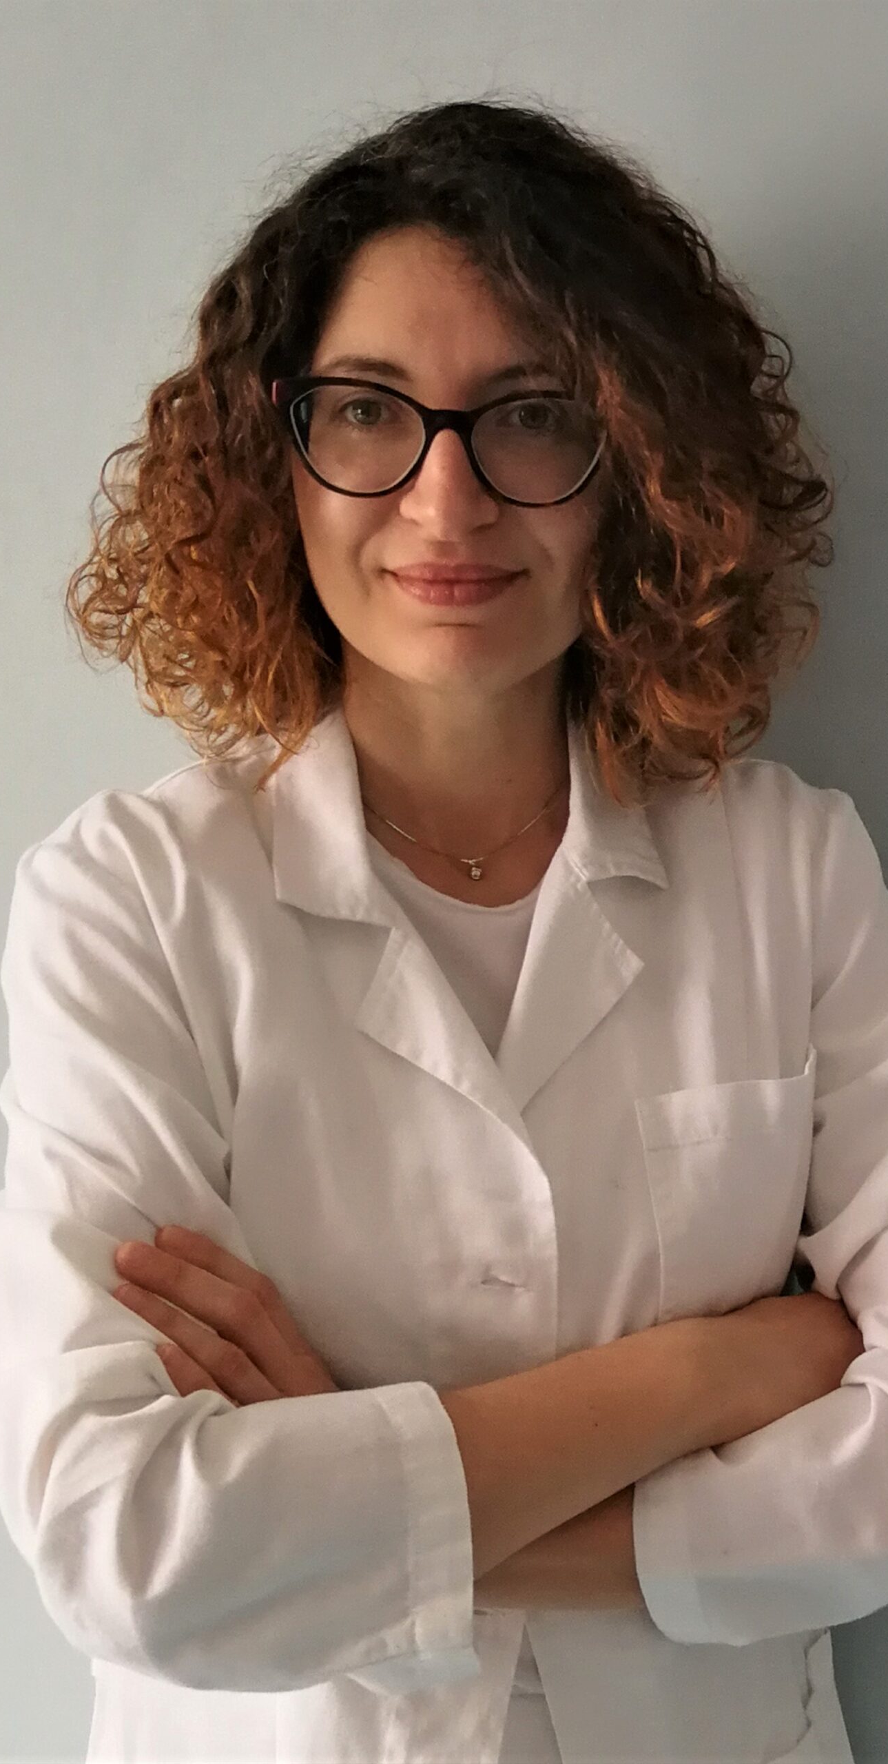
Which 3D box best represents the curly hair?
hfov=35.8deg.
[{"bbox_3d":[0.003,-0.207,0.660,0.350,0.330,0.250,0,6,-2],"label":"curly hair"}]

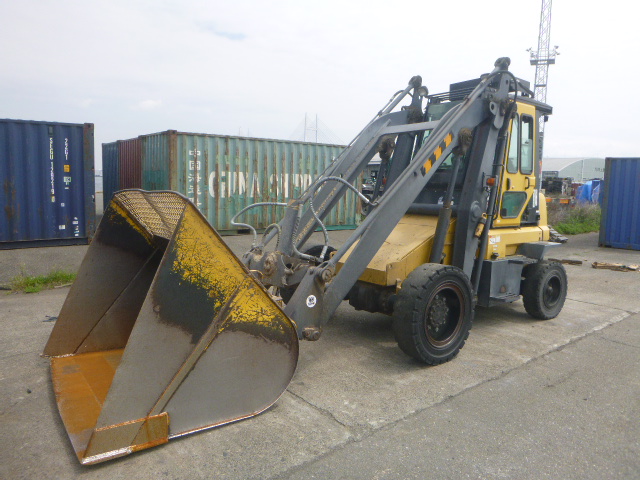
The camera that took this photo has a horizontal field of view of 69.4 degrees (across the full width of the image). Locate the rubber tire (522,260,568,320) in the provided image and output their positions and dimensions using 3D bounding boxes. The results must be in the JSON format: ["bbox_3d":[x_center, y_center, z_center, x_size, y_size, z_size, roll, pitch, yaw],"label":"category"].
[{"bbox_3d":[2.722,0.601,5.577,0.696,0.696,0.195,-4,9,-36],"label":"rubber tire"}]

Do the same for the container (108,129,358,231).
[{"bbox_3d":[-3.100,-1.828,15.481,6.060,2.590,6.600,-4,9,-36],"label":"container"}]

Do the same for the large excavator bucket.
[{"bbox_3d":[-1.238,0.359,3.565,1.480,1.470,1.800,-4,9,-35],"label":"large excavator bucket"}]

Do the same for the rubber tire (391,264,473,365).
[{"bbox_3d":[1.036,0.655,4.111,0.869,0.869,0.209,-4,9,-38],"label":"rubber tire"}]

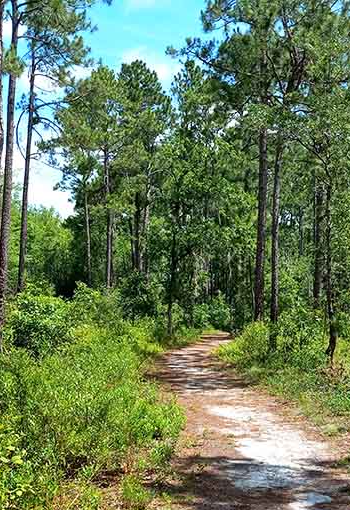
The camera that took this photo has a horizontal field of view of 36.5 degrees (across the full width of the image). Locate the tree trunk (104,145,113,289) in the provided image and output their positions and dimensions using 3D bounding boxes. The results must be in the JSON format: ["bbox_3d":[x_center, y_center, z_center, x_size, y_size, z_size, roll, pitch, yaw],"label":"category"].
[{"bbox_3d":[-3.680,-2.042,29.233,0.331,7.766,0.303,-2,-3,0],"label":"tree trunk"}]

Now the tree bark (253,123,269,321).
[{"bbox_3d":[3.227,-1.287,19.722,0.372,7.409,0.335,2,-3,0],"label":"tree bark"}]

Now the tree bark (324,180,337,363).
[{"bbox_3d":[3.649,0.365,12.428,0.211,4.264,0.164,0,-3,0],"label":"tree bark"}]

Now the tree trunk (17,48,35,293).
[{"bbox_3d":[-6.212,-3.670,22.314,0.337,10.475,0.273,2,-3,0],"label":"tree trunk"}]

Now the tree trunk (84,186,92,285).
[{"bbox_3d":[-4.949,-1.182,30.171,0.284,5.716,0.256,-2,-3,0],"label":"tree trunk"}]

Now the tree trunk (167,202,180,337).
[{"bbox_3d":[-0.040,0.452,17.130,0.194,4.332,0.178,2,-3,0],"label":"tree trunk"}]

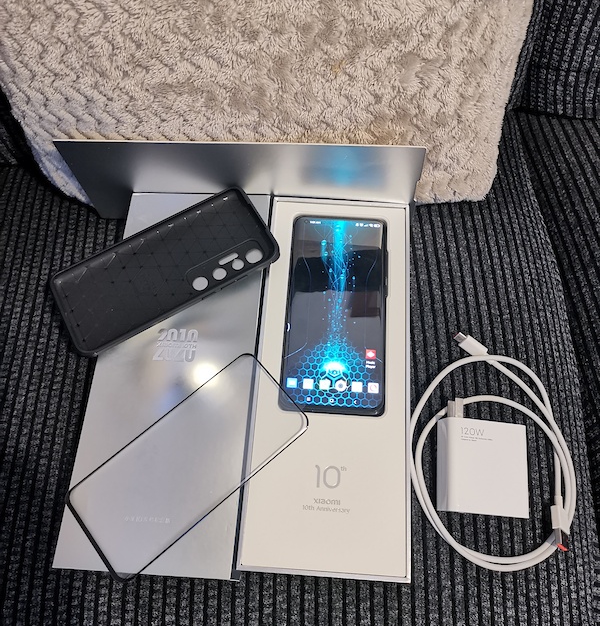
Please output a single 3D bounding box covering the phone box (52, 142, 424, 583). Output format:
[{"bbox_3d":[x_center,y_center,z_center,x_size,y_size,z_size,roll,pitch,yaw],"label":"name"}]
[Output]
[{"bbox_3d":[-0.054,0.029,0.441,0.277,0.102,0.299,3,66,3],"label":"phone box"}]

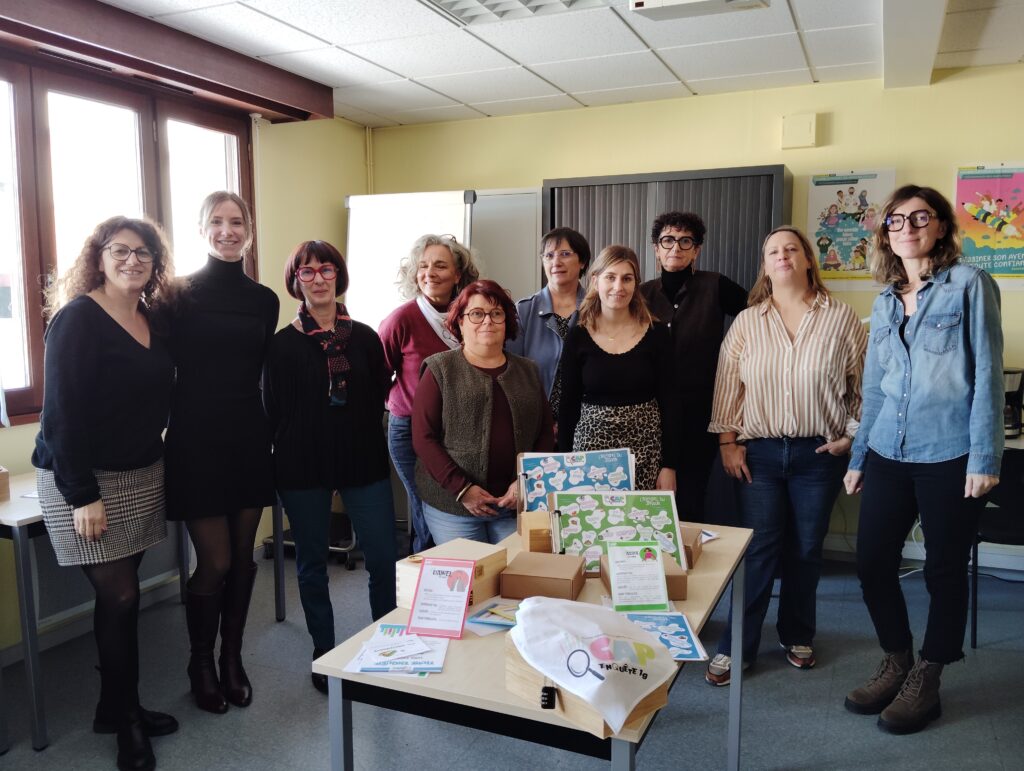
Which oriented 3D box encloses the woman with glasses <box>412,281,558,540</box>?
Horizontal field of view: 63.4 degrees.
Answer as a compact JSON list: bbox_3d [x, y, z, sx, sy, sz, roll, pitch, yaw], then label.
[{"bbox_3d":[-0.095,0.371,2.870,0.520,1.450,0.340,-1,6,-12],"label":"woman with glasses"}]

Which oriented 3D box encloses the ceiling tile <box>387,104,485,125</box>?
[{"bbox_3d":[-0.475,-1.594,4.855,0.598,0.023,0.317,3,7,24],"label":"ceiling tile"}]

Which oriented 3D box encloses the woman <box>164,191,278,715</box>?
[{"bbox_3d":[-0.977,0.228,2.803,0.430,1.739,0.290,-4,7,-27],"label":"woman"}]

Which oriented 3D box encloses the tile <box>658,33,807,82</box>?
[{"bbox_3d":[0.992,-1.456,3.685,0.597,0.020,0.600,3,7,24],"label":"tile"}]

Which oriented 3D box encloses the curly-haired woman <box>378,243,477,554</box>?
[{"bbox_3d":[-0.322,0.236,3.280,0.450,1.628,0.310,-2,7,-20],"label":"curly-haired woman"}]

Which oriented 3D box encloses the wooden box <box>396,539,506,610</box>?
[{"bbox_3d":[-0.128,0.417,1.812,0.137,0.098,0.212,4,8,35],"label":"wooden box"}]

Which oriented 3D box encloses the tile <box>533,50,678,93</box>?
[{"bbox_3d":[0.446,-1.502,3.977,0.600,0.020,0.600,3,7,24],"label":"tile"}]

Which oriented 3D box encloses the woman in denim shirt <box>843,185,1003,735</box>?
[{"bbox_3d":[1.371,0.232,2.770,0.340,1.745,0.470,-6,8,-42],"label":"woman in denim shirt"}]

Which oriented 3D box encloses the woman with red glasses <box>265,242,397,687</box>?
[{"bbox_3d":[-0.656,0.286,3.000,0.470,1.592,0.320,-2,7,-14],"label":"woman with red glasses"}]

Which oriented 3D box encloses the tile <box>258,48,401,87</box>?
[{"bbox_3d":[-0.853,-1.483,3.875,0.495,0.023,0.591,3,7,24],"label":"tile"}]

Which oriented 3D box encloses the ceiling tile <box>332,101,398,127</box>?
[{"bbox_3d":[-0.924,-1.592,4.851,0.212,0.023,0.686,3,7,24],"label":"ceiling tile"}]

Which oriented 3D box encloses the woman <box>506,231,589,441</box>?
[{"bbox_3d":[0.204,0.162,3.597,0.460,1.676,0.300,1,7,9],"label":"woman"}]

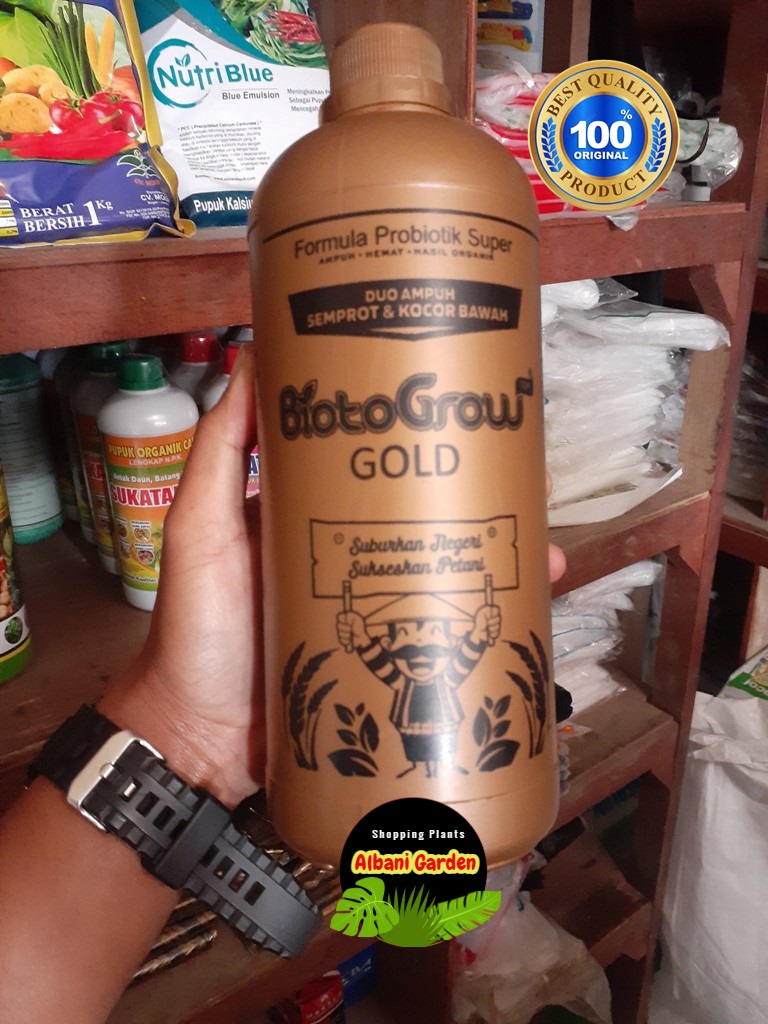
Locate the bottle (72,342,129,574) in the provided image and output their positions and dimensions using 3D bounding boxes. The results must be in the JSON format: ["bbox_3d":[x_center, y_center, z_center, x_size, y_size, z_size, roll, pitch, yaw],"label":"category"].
[{"bbox_3d":[-0.263,-0.056,0.821,0.088,0.228,0.088,-7,22,-15],"label":"bottle"}]

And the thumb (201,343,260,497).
[{"bbox_3d":[-0.050,-0.030,0.256,0.021,0.051,0.022,11,-3,-24],"label":"thumb"}]

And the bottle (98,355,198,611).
[{"bbox_3d":[-0.211,-0.029,0.746,0.088,0.228,0.088,-7,22,-15],"label":"bottle"}]

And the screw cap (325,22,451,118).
[{"bbox_3d":[0.002,-0.127,0.244,0.039,0.024,0.039,-2,1,0],"label":"screw cap"}]

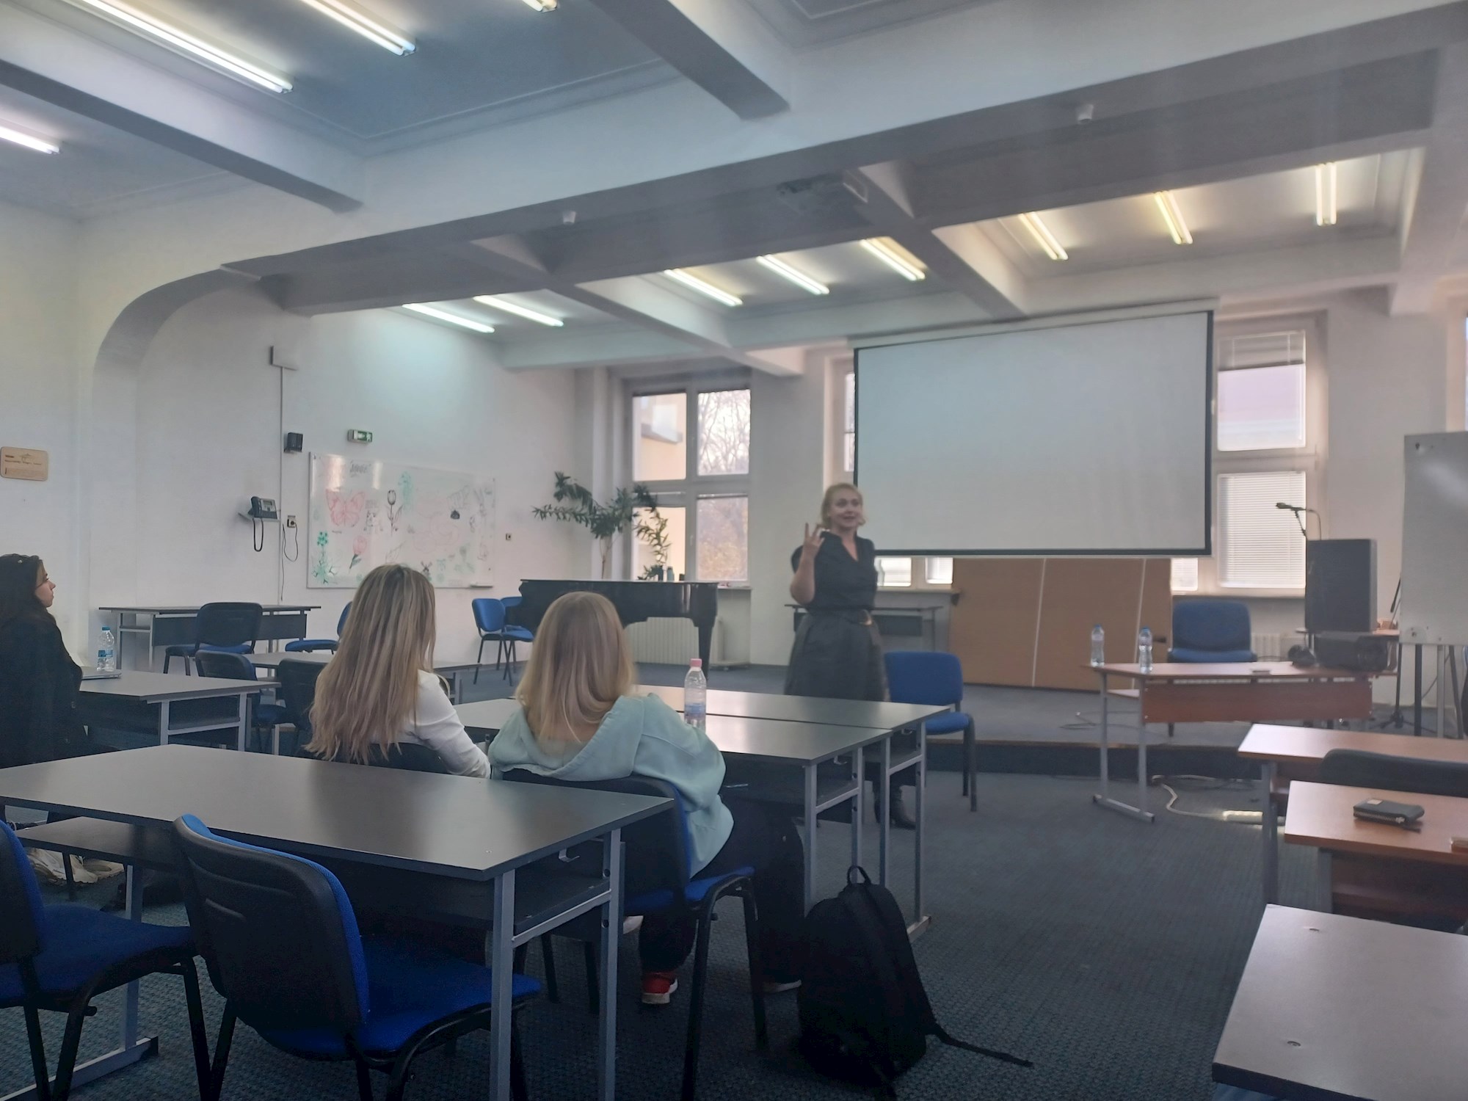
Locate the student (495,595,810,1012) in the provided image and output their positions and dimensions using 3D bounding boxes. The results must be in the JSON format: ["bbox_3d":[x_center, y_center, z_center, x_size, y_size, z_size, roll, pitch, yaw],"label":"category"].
[{"bbox_3d":[-0.178,0.710,2.914,0.640,1.194,0.910,0,-2,29],"label":"student"}]

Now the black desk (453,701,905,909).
[{"bbox_3d":[-0.354,0.943,3.469,1.610,0.754,0.620,0,-2,29],"label":"black desk"}]

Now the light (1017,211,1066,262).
[{"bbox_3d":[2.256,-2.380,7.859,0.160,0.100,1.500,0,-2,30],"label":"light"}]

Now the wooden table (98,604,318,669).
[{"bbox_3d":[-4.135,0.822,8.457,0.630,0.740,1.500,0,-2,29],"label":"wooden table"}]

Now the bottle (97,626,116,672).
[{"bbox_3d":[-2.950,0.458,4.985,0.072,0.215,0.072,0,-2,29],"label":"bottle"}]

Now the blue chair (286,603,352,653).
[{"bbox_3d":[-3.270,0.793,8.350,0.540,0.820,0.500,1,-2,0],"label":"blue chair"}]

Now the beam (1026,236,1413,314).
[{"bbox_3d":[3.864,-2.216,8.748,2.770,0.320,0.360,0,-2,29],"label":"beam"}]

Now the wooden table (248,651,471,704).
[{"bbox_3d":[-2.197,0.983,5.828,1.610,0.754,0.620,0,-2,29],"label":"wooden table"}]

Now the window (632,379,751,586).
[{"bbox_3d":[-0.543,-0.821,12.725,1.820,2.400,0.140,0,-2,29],"label":"window"}]

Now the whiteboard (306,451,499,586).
[{"bbox_3d":[-3.262,-0.233,10.695,0.030,1.246,2.449,0,-2,29],"label":"whiteboard"}]

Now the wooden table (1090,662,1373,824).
[{"bbox_3d":[2.700,1.038,5.930,1.420,0.736,0.660,1,-2,-13],"label":"wooden table"}]

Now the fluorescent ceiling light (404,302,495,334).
[{"bbox_3d":[-2.996,-2.469,11.234,0.160,0.090,1.300,0,-2,29],"label":"fluorescent ceiling light"}]

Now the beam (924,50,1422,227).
[{"bbox_3d":[2.564,-2.473,6.588,2.880,0.420,0.300,0,-2,29],"label":"beam"}]

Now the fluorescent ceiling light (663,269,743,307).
[{"bbox_3d":[-0.353,-2.369,9.381,0.160,0.100,1.500,0,-2,30],"label":"fluorescent ceiling light"}]

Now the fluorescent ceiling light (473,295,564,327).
[{"bbox_3d":[-2.175,-2.426,10.690,0.150,0.080,1.450,0,-2,29],"label":"fluorescent ceiling light"}]

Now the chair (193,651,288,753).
[{"bbox_3d":[-2.539,0.949,5.740,0.520,0.810,0.550,0,-2,29],"label":"chair"}]

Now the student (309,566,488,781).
[{"bbox_3d":[-0.852,0.678,3.309,0.560,1.264,0.880,0,-2,29],"label":"student"}]

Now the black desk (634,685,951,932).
[{"bbox_3d":[-0.038,0.960,4.129,1.600,0.736,0.660,0,-2,30],"label":"black desk"}]

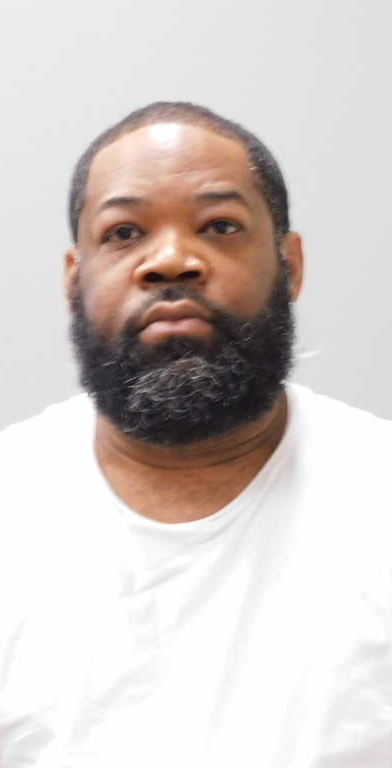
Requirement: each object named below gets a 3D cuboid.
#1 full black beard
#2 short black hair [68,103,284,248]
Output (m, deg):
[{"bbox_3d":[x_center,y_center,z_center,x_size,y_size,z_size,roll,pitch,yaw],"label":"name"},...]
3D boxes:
[{"bbox_3d":[-0.009,-0.021,1.745,0.158,0.127,0.120,-3,-4,5],"label":"full black beard"},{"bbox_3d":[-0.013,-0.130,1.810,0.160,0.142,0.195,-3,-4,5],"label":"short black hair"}]

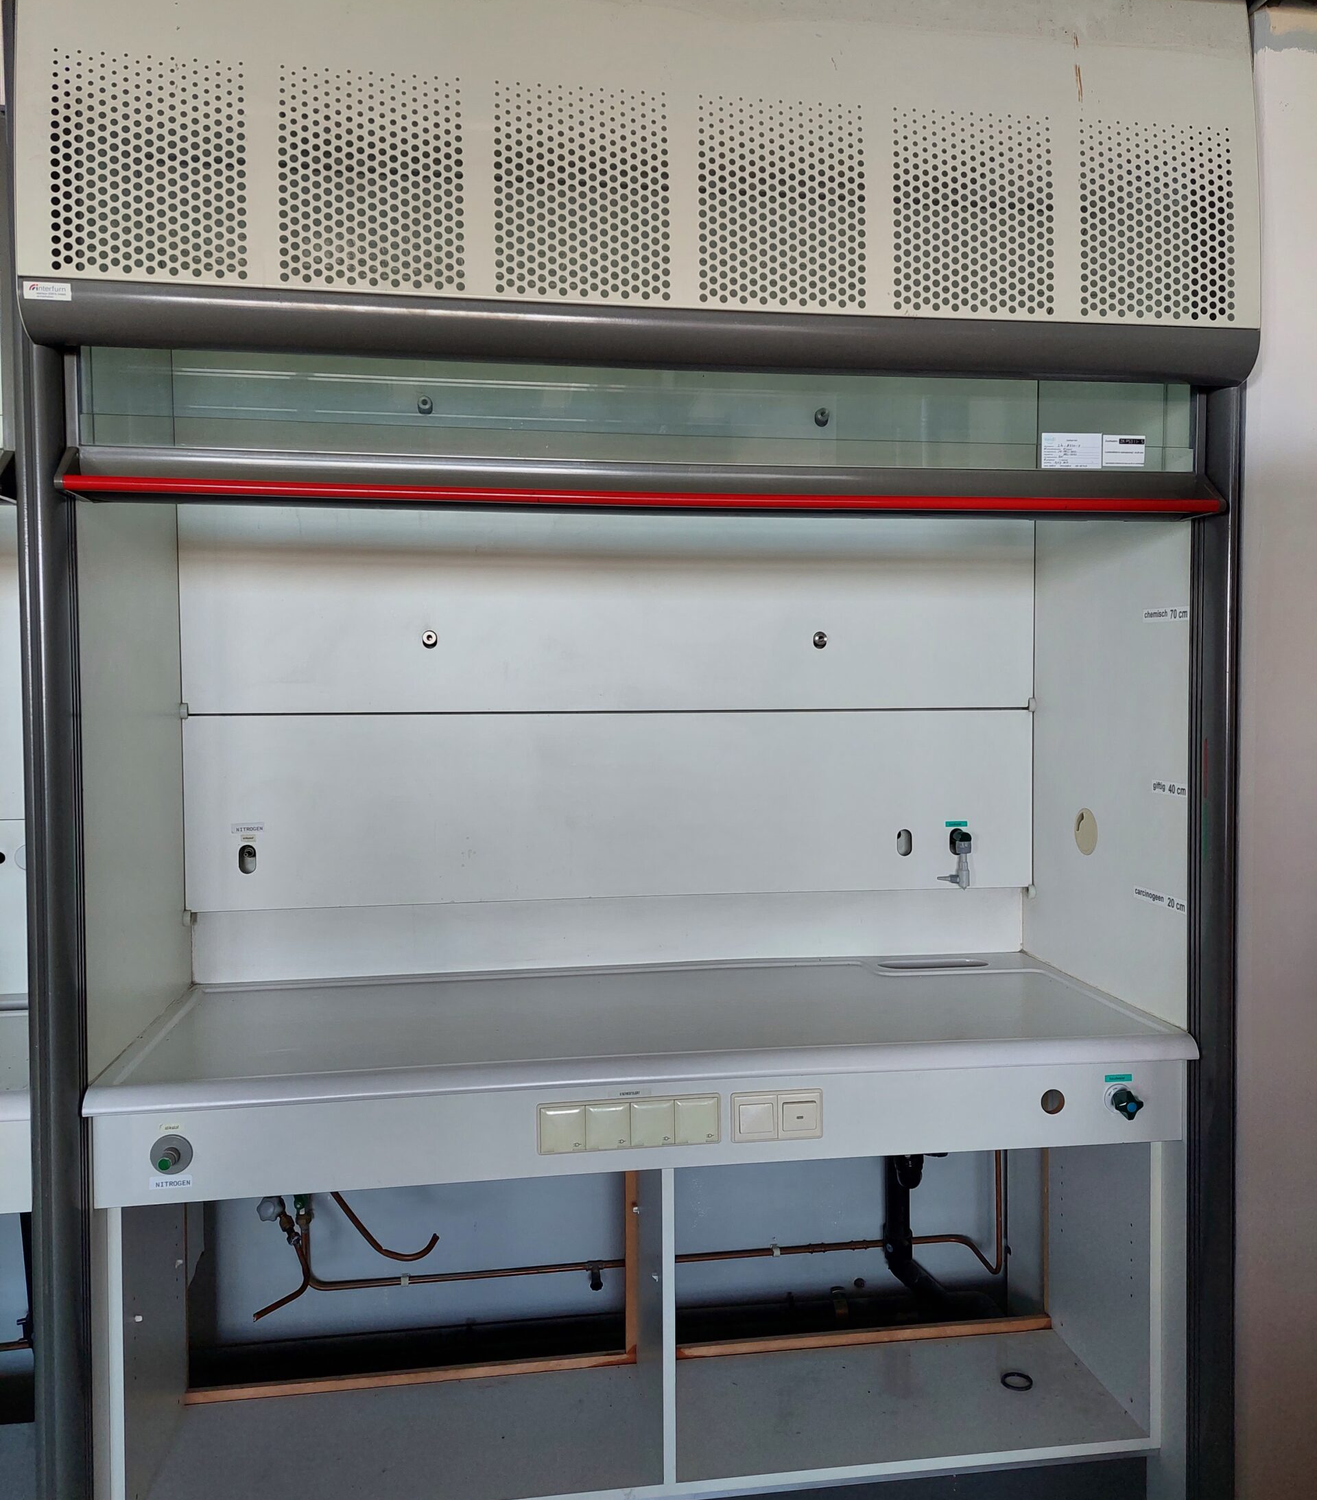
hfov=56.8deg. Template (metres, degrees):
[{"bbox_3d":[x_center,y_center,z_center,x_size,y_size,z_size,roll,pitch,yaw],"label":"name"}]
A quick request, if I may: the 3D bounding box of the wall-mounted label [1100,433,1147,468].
[{"bbox_3d":[0.753,-0.482,1.966,0.072,0.049,0.003,-1,2,-8],"label":"wall-mounted label"}]

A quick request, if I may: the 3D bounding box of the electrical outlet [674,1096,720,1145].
[{"bbox_3d":[0.061,0.589,1.942,0.072,0.074,0.018,-1,2,-8],"label":"electrical outlet"}]

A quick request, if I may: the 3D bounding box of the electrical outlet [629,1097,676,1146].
[{"bbox_3d":[-0.010,0.590,1.931,0.072,0.074,0.018,-1,2,-8],"label":"electrical outlet"}]

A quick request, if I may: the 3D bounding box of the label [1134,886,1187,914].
[{"bbox_3d":[0.884,0.265,2.147,0.003,0.018,0.165,-1,2,-8],"label":"label"}]

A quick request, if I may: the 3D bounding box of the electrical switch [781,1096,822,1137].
[{"bbox_3d":[0.227,0.589,1.967,0.070,0.068,0.015,-1,2,-8],"label":"electrical switch"}]

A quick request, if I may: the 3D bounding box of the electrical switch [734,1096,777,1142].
[{"bbox_3d":[0.154,0.590,1.956,0.071,0.069,0.015,-1,2,-8],"label":"electrical switch"}]

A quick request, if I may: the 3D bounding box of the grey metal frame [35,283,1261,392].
[{"bbox_3d":[0.034,-0.604,1.795,1.800,0.074,0.092,-1,2,-8],"label":"grey metal frame"}]

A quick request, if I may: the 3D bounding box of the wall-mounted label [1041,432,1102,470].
[{"bbox_3d":[0.663,-0.479,1.953,0.102,0.055,0.003,-1,2,-8],"label":"wall-mounted label"}]

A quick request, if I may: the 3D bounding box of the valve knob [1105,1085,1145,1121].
[{"bbox_3d":[0.782,0.591,2.032,0.050,0.050,0.053,-1,2,-8],"label":"valve knob"}]

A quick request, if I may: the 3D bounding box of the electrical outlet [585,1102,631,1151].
[{"bbox_3d":[-0.080,0.592,1.921,0.072,0.074,0.018,-1,2,-8],"label":"electrical outlet"}]

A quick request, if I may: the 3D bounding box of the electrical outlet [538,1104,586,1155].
[{"bbox_3d":[-0.152,0.593,1.910,0.072,0.074,0.018,-1,2,-8],"label":"electrical outlet"}]

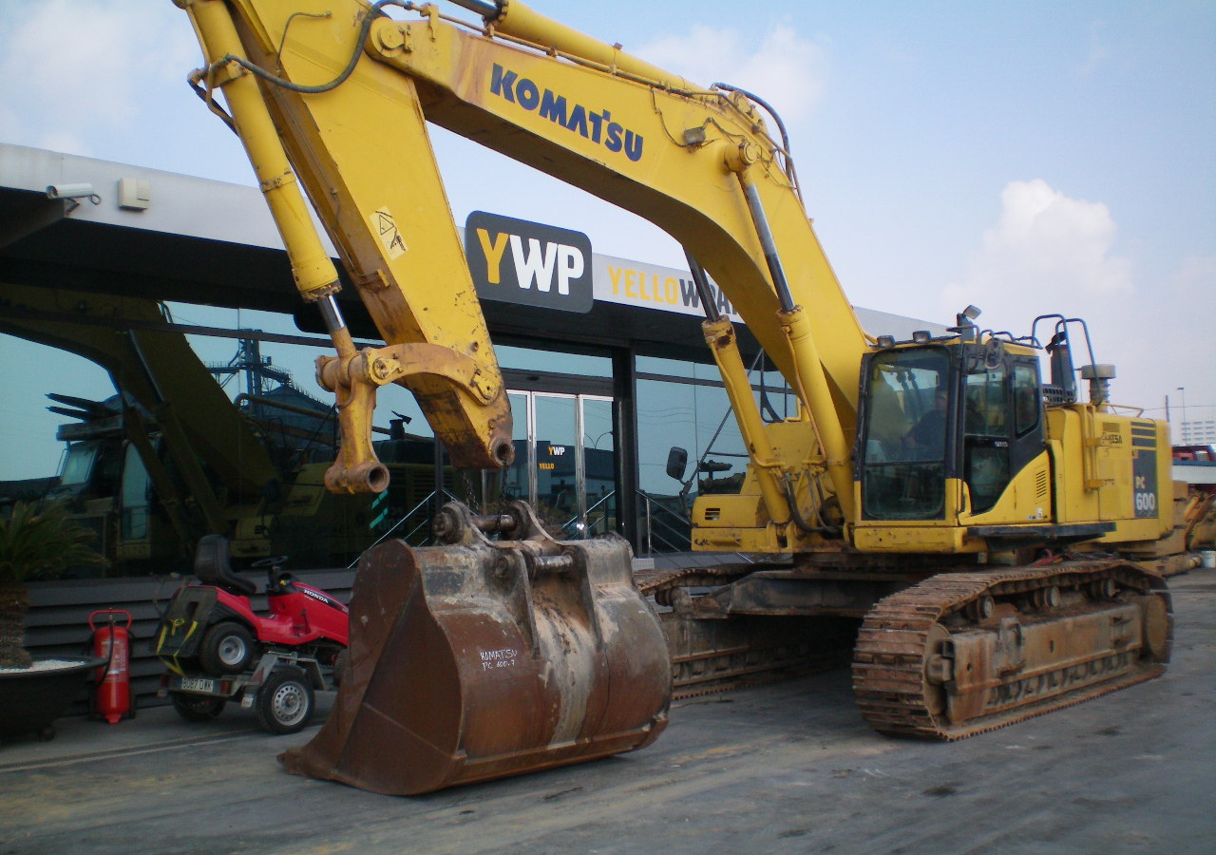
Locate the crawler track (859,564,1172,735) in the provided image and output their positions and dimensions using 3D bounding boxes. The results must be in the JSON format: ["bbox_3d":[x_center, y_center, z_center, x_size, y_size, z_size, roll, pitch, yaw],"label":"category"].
[{"bbox_3d":[3.905,1.897,12.154,0.620,1.200,5.420,-4,-5,41],"label":"crawler track"}]

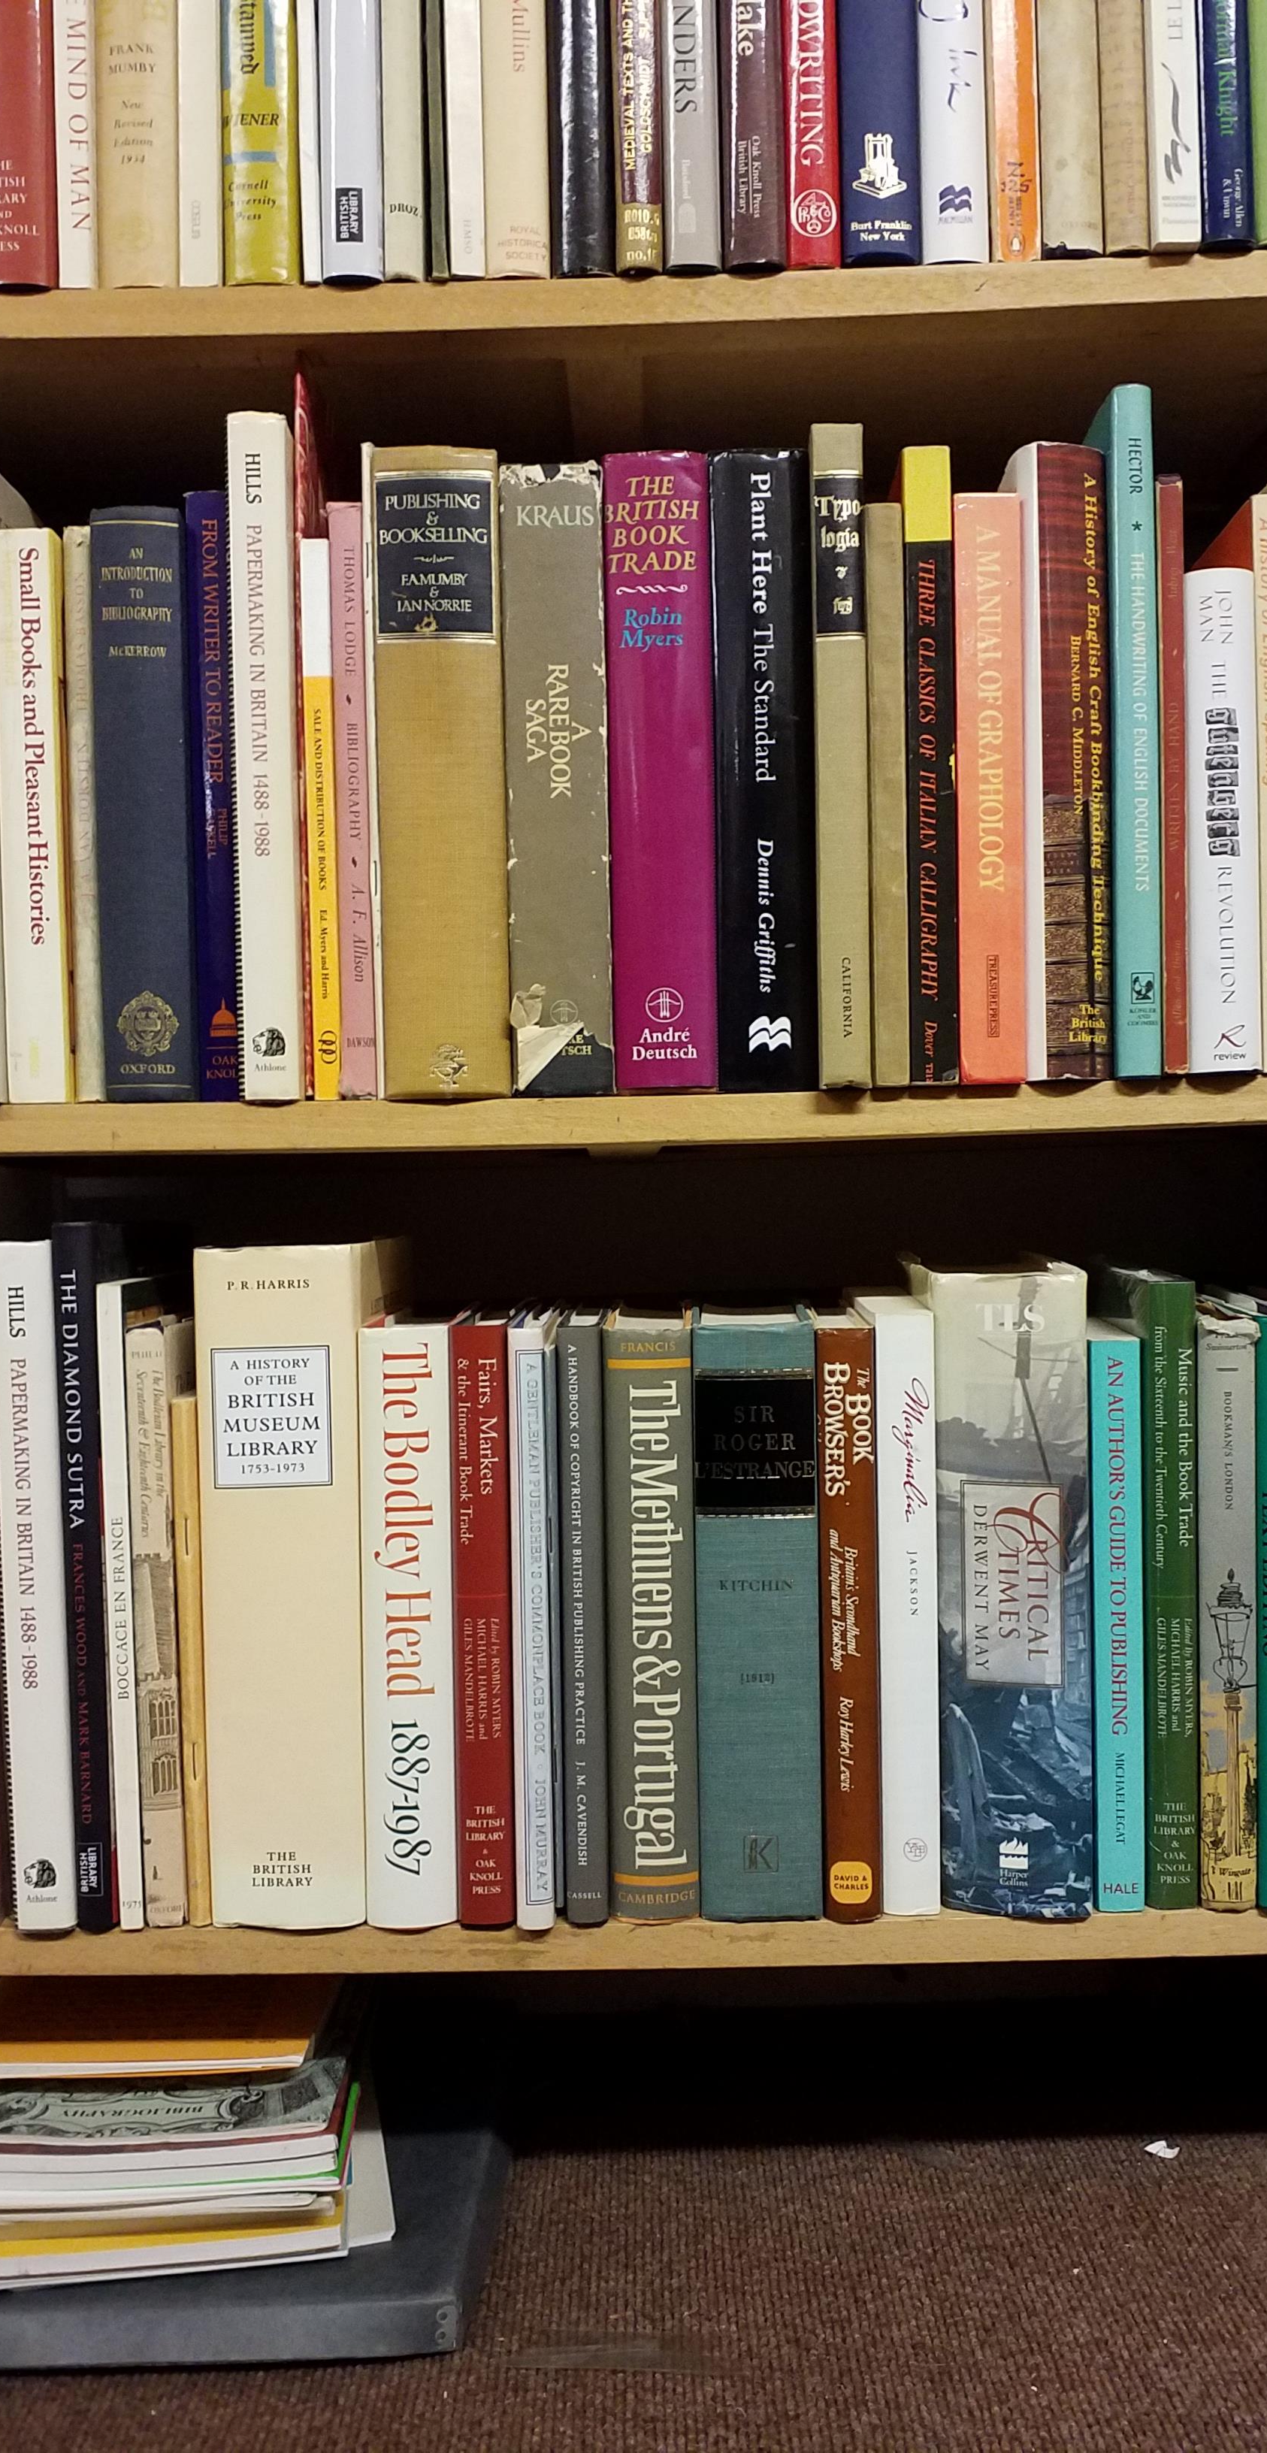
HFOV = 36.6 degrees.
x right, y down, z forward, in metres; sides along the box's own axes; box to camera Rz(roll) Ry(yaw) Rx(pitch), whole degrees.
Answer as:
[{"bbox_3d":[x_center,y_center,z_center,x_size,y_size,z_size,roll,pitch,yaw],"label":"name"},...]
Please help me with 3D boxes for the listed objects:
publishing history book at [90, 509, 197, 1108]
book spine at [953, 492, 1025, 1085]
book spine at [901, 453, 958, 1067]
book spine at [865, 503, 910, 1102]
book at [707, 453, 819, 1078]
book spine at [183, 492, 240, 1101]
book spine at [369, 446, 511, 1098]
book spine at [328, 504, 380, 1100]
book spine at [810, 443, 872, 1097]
[{"bbox_3d":[-0.182,-0.160,0.789,0.034,0.220,0.145,-1,2,1],"label":"publishing history book"},{"bbox_3d":[0.134,-0.164,0.784,0.024,0.218,0.145,-1,2,1],"label":"book spine"},{"bbox_3d":[0.113,-0.174,0.795,0.018,0.237,0.156,-1,1,1],"label":"book spine"},{"bbox_3d":[0.096,-0.162,0.784,0.014,0.216,0.140,-1,2,1],"label":"book spine"},{"bbox_3d":[0.050,-0.172,0.799,0.036,0.239,0.162,-1,1,1],"label":"book"},{"bbox_3d":[-0.155,-0.163,0.793,0.017,0.227,0.150,-1,2,1],"label":"book spine"},{"bbox_3d":[-0.070,-0.172,0.801,0.047,0.242,0.162,-1,1,1],"label":"book spine"},{"bbox_3d":[-0.104,-0.161,0.786,0.013,0.220,0.142,-1,2,1],"label":"book spine"},{"bbox_3d":[0.080,-0.177,0.797,0.019,0.247,0.160,-1,1,1],"label":"book spine"}]

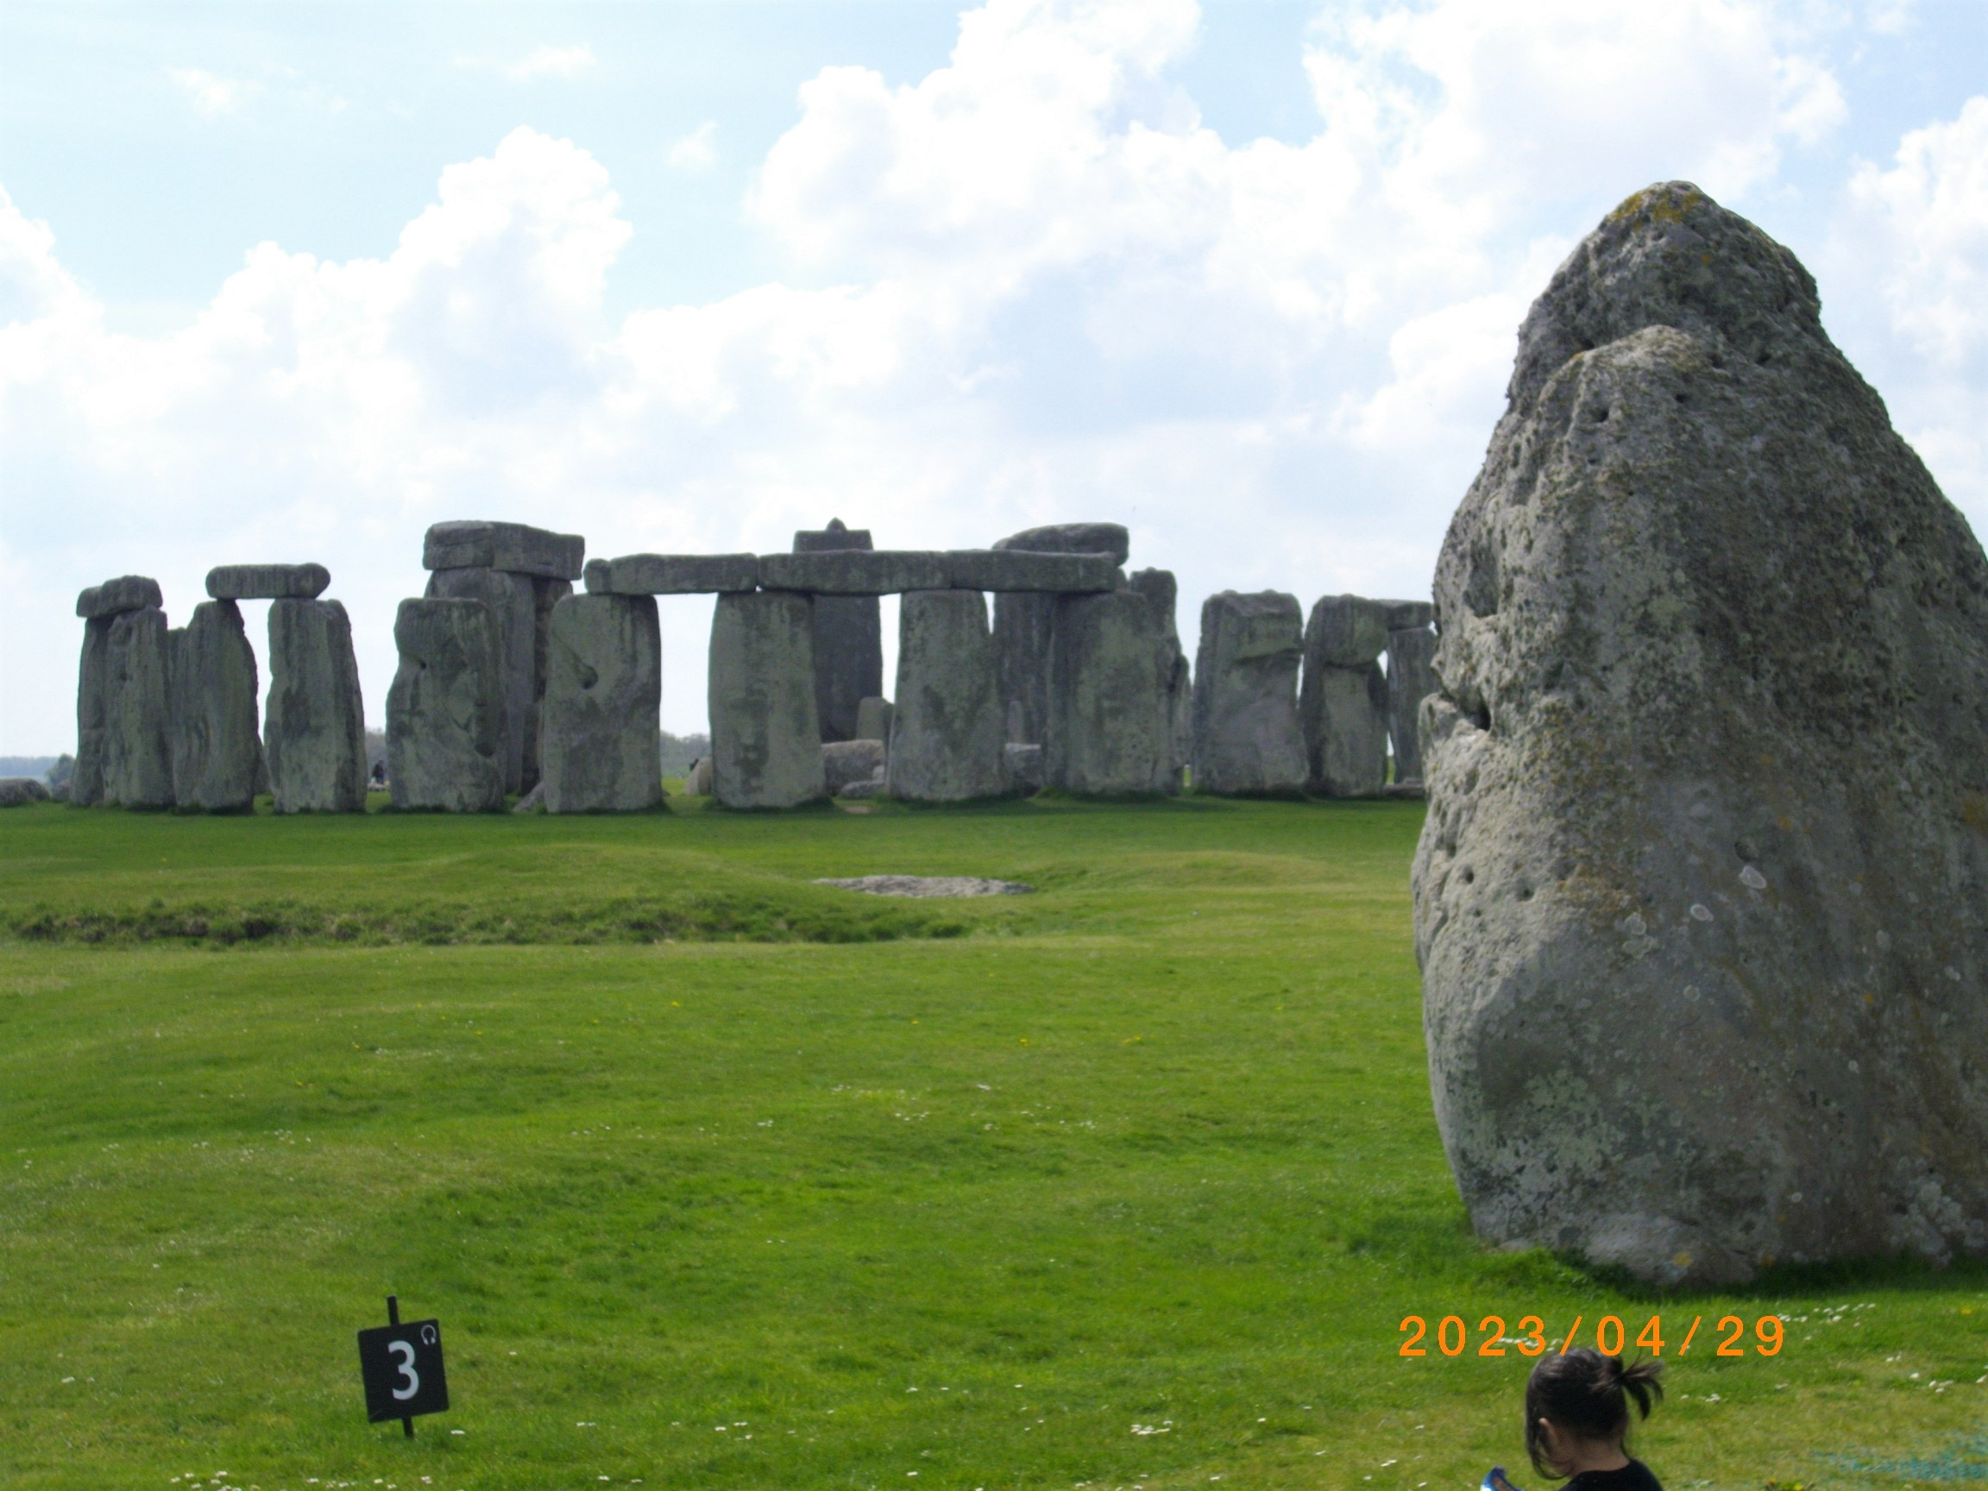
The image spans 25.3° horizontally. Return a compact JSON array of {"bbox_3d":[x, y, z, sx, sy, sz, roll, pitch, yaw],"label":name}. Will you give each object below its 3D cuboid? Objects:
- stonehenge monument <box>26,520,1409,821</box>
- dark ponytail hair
[{"bbox_3d":[-4.350,-2.050,97.800,31.500,6.600,30.500,0,0,-3],"label":"stonehenge monument"},{"bbox_3d":[1.058,1.177,7.800,0.250,0.230,0.185,0,0,44],"label":"dark ponytail hair"}]

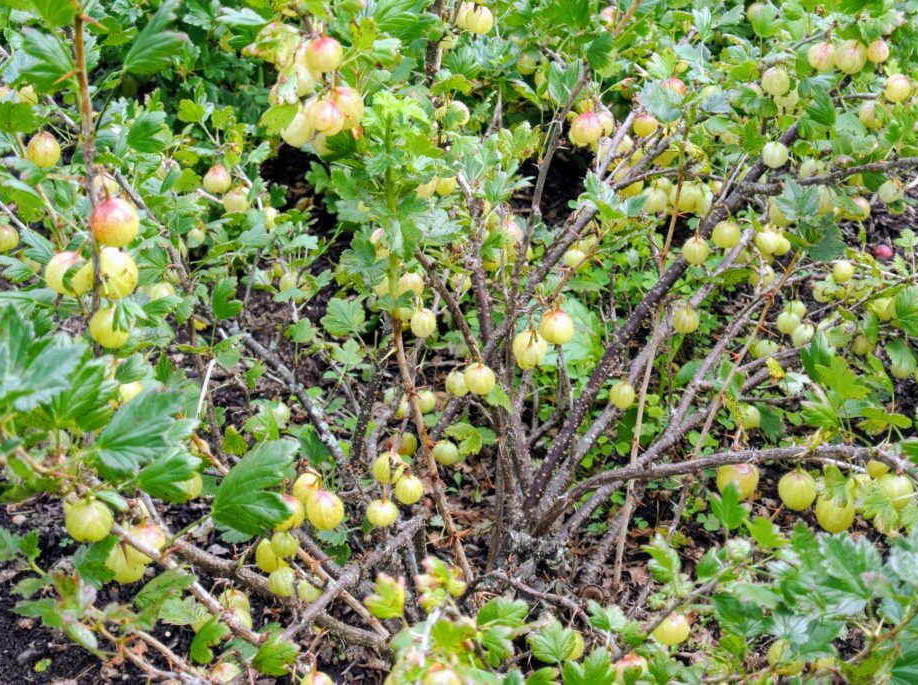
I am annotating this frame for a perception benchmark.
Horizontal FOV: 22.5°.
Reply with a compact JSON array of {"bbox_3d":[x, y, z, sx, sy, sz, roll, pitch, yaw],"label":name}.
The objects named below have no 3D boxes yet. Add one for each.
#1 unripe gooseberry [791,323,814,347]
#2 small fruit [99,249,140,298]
[{"bbox_3d":[0.253,-0.006,1.700,0.016,0.018,0.016,0,25,0],"label":"unripe gooseberry"},{"bbox_3d":[-0.166,-0.034,1.120,0.020,0.023,0.020,0,24,0],"label":"small fruit"}]

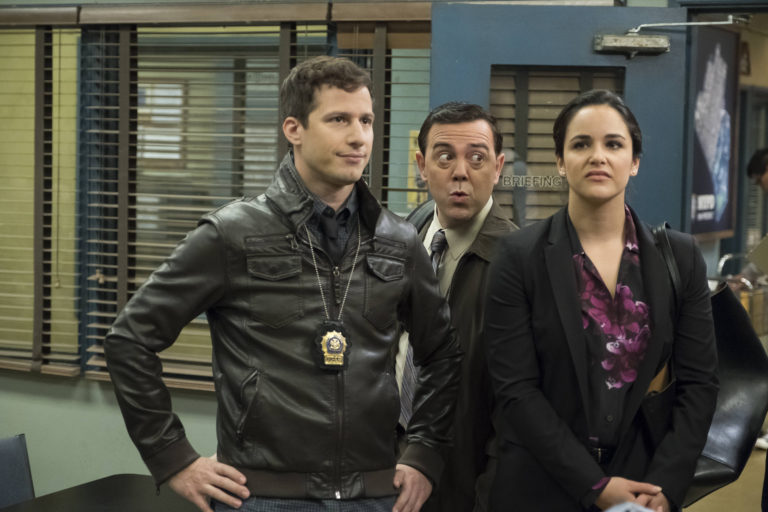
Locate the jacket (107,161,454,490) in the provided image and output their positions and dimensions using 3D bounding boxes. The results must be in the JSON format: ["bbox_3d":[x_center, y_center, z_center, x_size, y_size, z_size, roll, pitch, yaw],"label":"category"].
[{"bbox_3d":[-0.172,0.120,3.450,0.700,0.650,0.320,-1,5,-28],"label":"jacket"}]

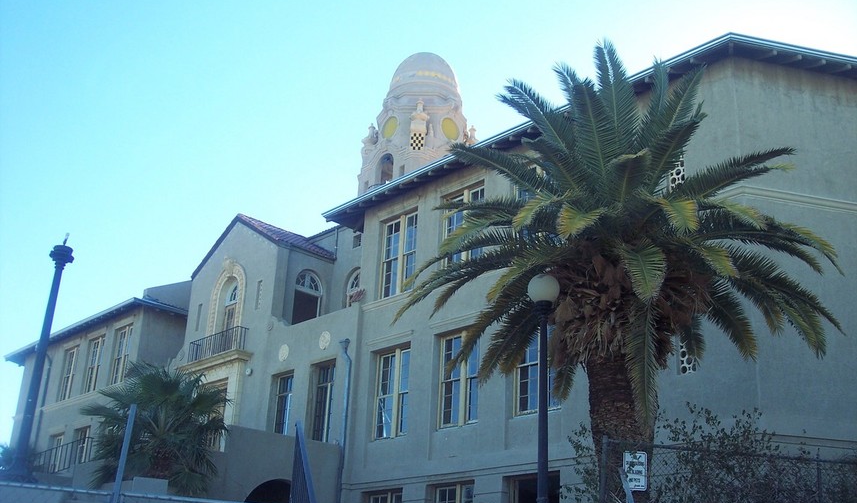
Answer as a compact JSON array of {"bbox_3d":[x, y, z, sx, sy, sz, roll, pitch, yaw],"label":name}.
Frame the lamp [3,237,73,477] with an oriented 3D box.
[{"bbox_3d":[-4.062,1.123,10.186,0.470,2.644,0.470,11,-22,-20],"label":"lamp"}]

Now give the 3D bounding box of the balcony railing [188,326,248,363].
[{"bbox_3d":[-7.856,3.559,35.770,0.480,0.920,3.517,20,-27,-38],"label":"balcony railing"}]

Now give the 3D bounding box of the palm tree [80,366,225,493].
[{"bbox_3d":[-4.995,3.430,17.727,2.650,2.900,2.650,8,-22,-14],"label":"palm tree"}]

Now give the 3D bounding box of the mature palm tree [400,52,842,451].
[{"bbox_3d":[2.855,0.323,15.142,6.500,7.750,6.300,-2,-21,11],"label":"mature palm tree"}]

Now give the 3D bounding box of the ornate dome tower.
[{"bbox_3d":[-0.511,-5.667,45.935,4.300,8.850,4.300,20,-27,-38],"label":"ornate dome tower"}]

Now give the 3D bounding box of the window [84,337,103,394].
[{"bbox_3d":[-15.125,5.167,43.847,0.220,2.549,1.600,20,-27,-38],"label":"window"}]

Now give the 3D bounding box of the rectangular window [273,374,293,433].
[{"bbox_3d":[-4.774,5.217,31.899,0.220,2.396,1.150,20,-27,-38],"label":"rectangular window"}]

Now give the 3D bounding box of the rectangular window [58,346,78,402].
[{"bbox_3d":[-17.082,5.846,45.884,0.220,2.549,1.600,20,-27,-38],"label":"rectangular window"}]

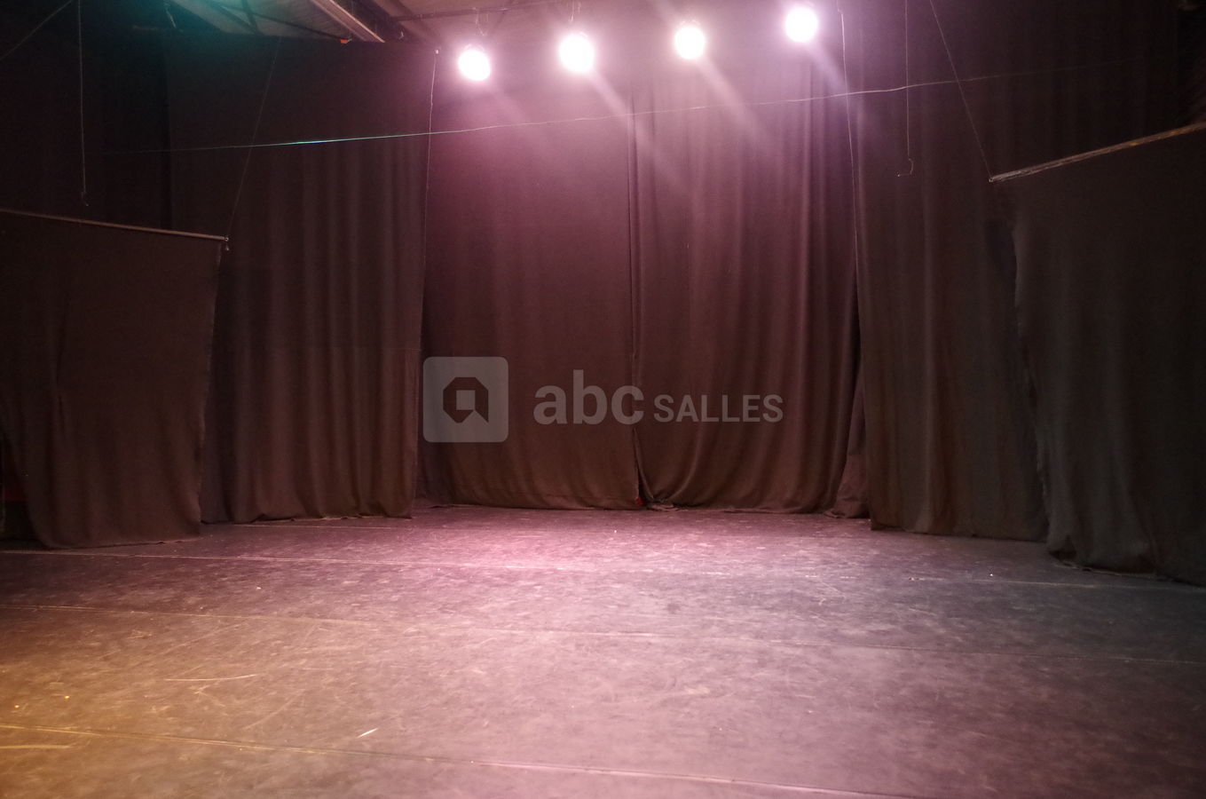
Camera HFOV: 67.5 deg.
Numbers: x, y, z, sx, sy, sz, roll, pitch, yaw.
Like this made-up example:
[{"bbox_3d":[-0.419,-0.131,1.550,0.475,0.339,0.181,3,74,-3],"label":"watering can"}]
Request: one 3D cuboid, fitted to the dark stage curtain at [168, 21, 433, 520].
[{"bbox_3d":[-3.600,-1.460,10.850,2.950,5.850,0.350,0,0,-11],"label":"dark stage curtain"}]

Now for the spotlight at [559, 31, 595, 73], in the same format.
[{"bbox_3d":[-0.281,-3.697,9.600,0.350,0.390,0.380,-1,29,3],"label":"spotlight"}]

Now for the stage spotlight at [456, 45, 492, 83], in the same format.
[{"bbox_3d":[-1.401,-3.656,9.800,0.340,0.370,0.380,-1,29,0],"label":"stage spotlight"}]

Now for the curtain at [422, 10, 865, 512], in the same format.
[{"bbox_3d":[0.430,-1.720,11.850,5.800,6.350,0.400,0,0,9],"label":"curtain"}]

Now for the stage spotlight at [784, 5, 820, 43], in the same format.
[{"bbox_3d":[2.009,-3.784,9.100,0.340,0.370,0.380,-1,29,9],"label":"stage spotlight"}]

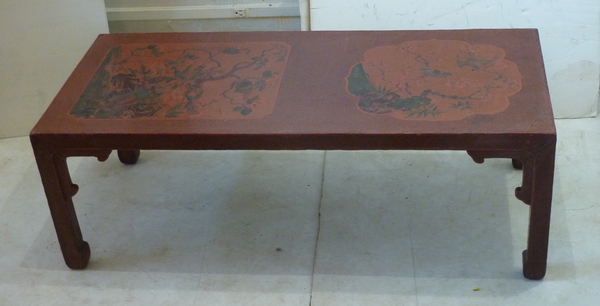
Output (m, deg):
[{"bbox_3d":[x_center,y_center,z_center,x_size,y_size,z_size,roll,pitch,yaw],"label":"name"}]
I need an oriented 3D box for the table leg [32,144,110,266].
[{"bbox_3d":[-0.473,0.114,2.148,0.169,0.339,0.056,0,32,9],"label":"table leg"}]

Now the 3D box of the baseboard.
[{"bbox_3d":[-0.284,-0.408,2.775,0.573,0.032,0.019,0,32,9],"label":"baseboard"}]

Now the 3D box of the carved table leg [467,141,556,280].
[{"bbox_3d":[0.437,0.115,2.010,0.173,0.344,0.056,0,32,9],"label":"carved table leg"}]

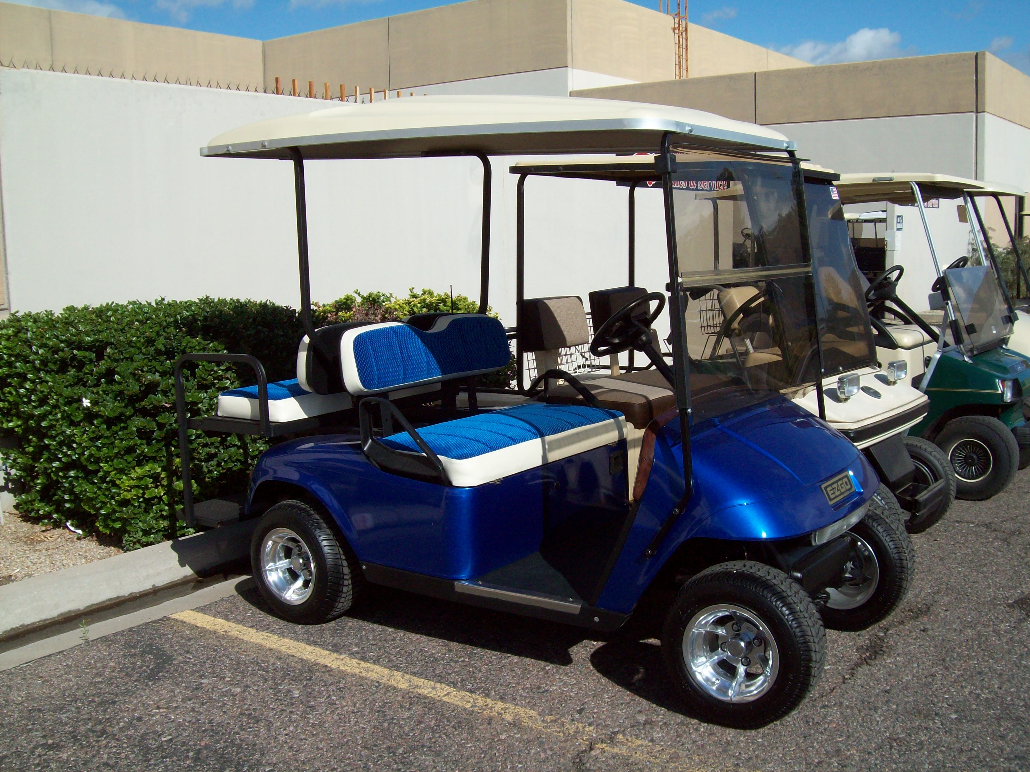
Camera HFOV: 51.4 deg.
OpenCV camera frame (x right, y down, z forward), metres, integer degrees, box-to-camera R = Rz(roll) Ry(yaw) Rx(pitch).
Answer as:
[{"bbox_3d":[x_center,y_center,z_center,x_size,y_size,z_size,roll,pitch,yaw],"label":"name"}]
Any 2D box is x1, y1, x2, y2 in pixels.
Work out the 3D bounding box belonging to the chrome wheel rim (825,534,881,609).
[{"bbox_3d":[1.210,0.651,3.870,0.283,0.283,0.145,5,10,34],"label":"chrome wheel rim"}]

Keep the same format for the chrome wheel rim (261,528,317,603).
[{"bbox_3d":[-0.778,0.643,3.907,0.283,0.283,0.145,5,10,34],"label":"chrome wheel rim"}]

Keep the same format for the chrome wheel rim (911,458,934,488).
[{"bbox_3d":[1.871,0.452,4.994,0.235,0.235,0.140,5,10,34],"label":"chrome wheel rim"}]

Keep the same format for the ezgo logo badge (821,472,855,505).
[{"bbox_3d":[1.014,0.321,3.354,0.018,0.072,0.215,-29,-10,35],"label":"ezgo logo badge"}]

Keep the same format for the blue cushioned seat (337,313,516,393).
[{"bbox_3d":[-0.323,-0.143,4.220,0.120,0.265,1.000,-14,-1,37],"label":"blue cushioned seat"}]

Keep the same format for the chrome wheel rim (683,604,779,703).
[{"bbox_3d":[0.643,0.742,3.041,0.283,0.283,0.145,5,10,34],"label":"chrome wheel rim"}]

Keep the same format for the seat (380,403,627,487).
[{"bbox_3d":[-0.036,0.196,4.071,0.485,0.135,1.070,5,10,35],"label":"seat"}]

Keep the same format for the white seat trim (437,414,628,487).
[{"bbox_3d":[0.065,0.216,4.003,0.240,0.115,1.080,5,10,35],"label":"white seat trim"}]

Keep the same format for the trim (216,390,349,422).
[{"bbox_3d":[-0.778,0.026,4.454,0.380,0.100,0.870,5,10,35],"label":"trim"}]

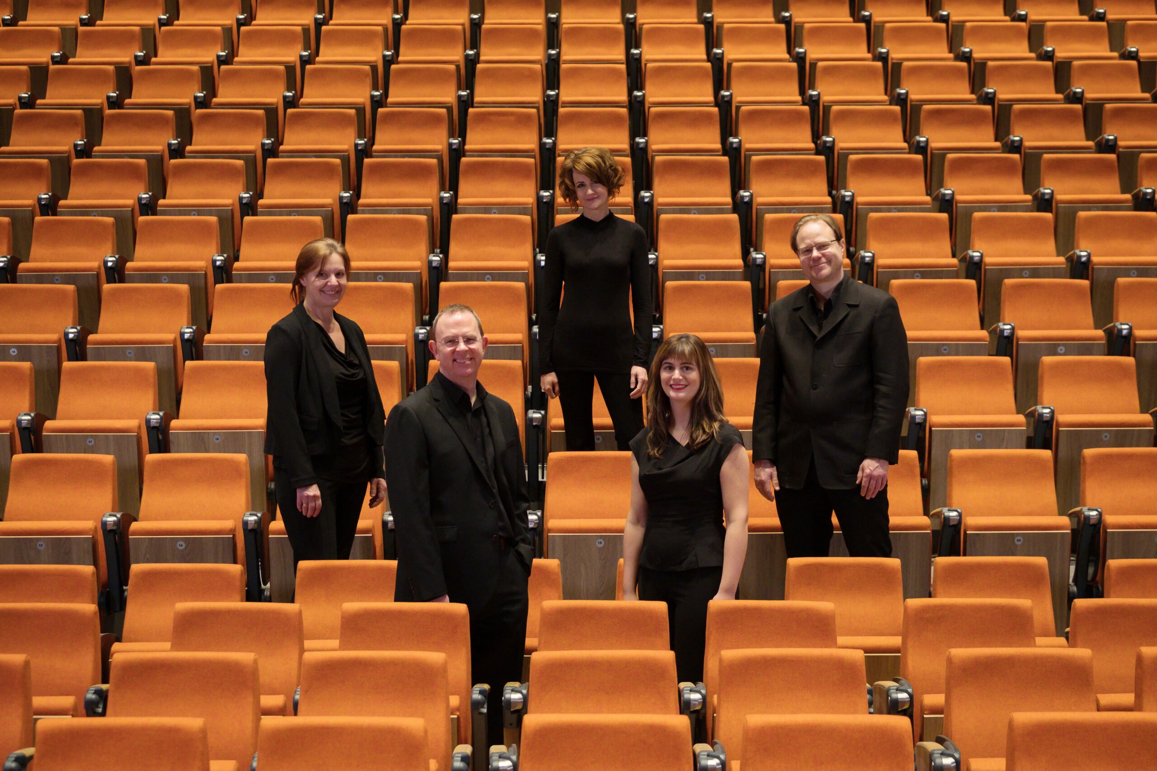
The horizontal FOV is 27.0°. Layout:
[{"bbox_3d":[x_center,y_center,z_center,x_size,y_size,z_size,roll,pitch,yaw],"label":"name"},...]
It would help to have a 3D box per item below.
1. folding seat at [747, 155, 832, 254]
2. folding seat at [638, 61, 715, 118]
[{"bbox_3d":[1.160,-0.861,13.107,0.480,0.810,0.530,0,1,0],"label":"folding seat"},{"bbox_3d":[0.635,-1.643,15.082,0.530,0.770,0.500,0,3,0],"label":"folding seat"}]

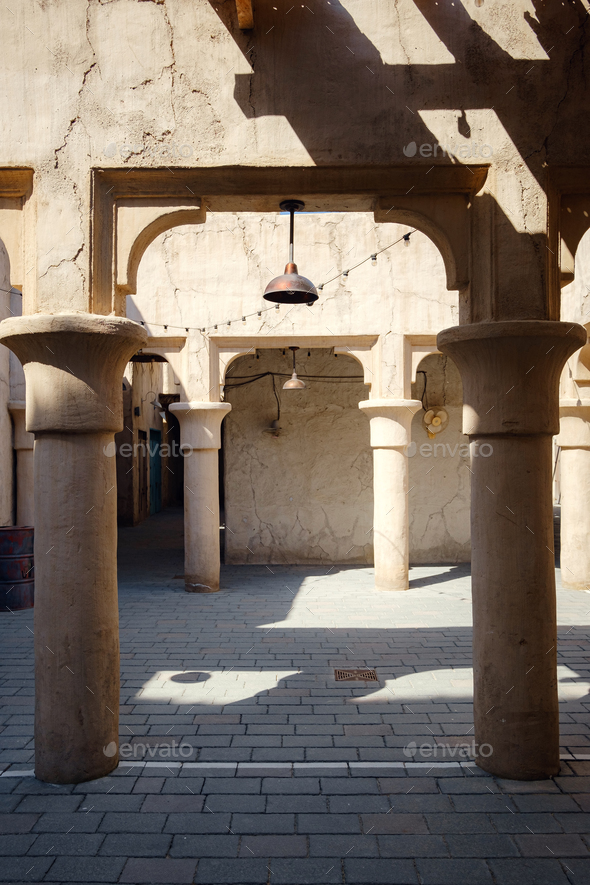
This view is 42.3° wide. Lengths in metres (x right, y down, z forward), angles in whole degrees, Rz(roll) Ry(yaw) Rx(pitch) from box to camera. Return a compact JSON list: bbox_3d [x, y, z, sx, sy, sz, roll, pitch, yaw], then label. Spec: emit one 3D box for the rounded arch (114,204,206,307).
[{"bbox_3d":[-0.723,-1.059,4.160,0.445,0.465,0.260,0,-1,0],"label":"rounded arch"}]

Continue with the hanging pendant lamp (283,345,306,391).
[{"bbox_3d":[-0.003,-0.943,9.700,0.300,0.545,0.300,0,-1,0],"label":"hanging pendant lamp"}]

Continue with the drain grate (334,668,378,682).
[{"bbox_3d":[0.480,1.801,5.808,0.310,0.030,0.310,0,-1,0],"label":"drain grate"}]

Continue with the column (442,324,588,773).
[{"bbox_3d":[1.192,0.580,4.140,0.785,2.345,0.785,0,-1,0],"label":"column"}]

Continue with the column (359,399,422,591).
[{"bbox_3d":[1.232,0.679,9.669,0.780,2.350,0.780,0,-1,0],"label":"column"}]

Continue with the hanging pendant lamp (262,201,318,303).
[{"bbox_3d":[-0.023,-1.042,4.170,0.302,0.502,0.302,0,-1,0],"label":"hanging pendant lamp"}]

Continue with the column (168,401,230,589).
[{"bbox_3d":[-1.198,0.688,9.619,0.780,2.345,0.780,0,-1,0],"label":"column"}]

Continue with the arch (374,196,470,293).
[{"bbox_3d":[0.686,-1.078,4.191,0.475,0.445,0.260,0,-1,0],"label":"arch"}]

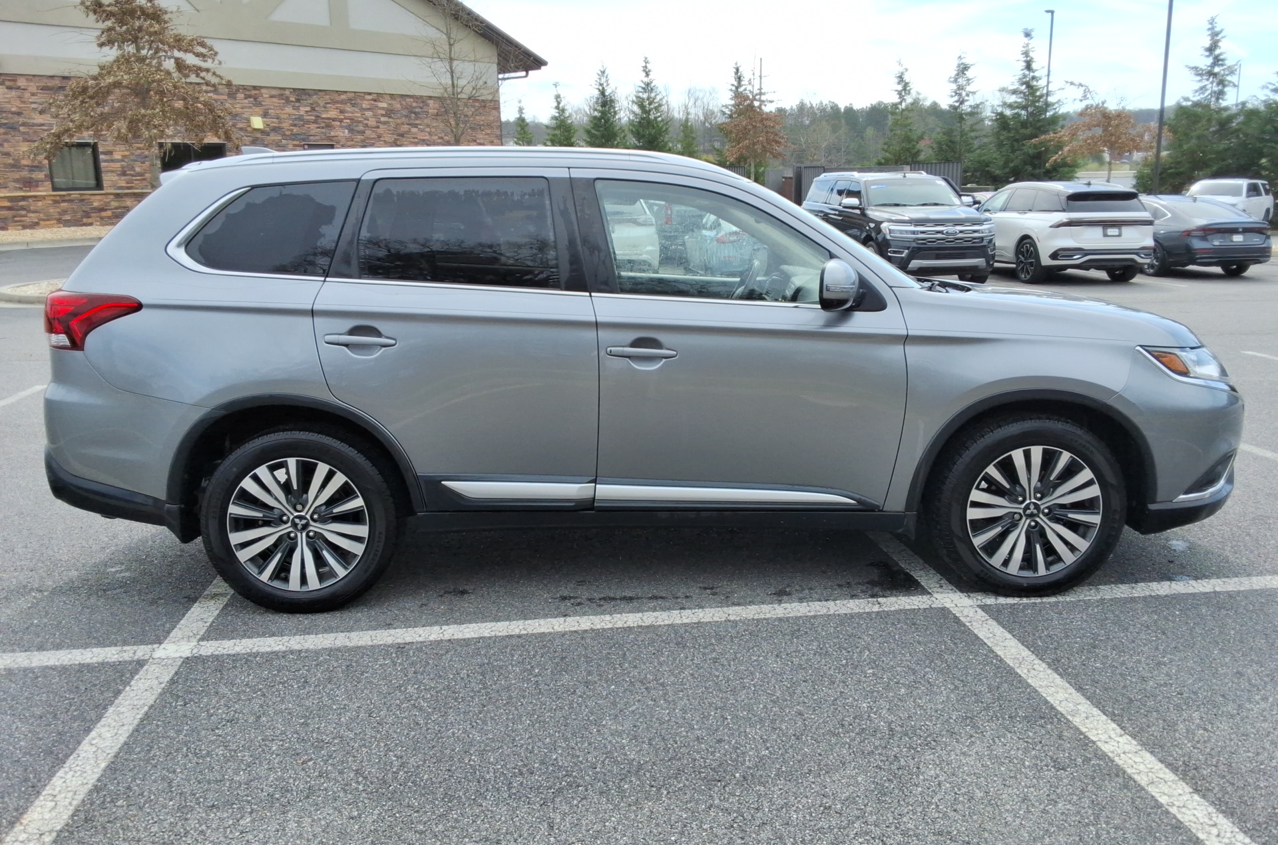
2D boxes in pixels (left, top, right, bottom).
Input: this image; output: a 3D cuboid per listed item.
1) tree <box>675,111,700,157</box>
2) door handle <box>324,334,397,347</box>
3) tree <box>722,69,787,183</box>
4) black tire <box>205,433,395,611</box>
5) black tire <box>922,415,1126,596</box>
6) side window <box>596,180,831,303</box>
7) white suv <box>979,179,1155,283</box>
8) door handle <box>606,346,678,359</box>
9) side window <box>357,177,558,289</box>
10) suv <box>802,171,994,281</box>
[{"bbox_3d":[2.105,-10.877,44.732,1.700,4.963,1.700,-1,12,0],"label":"tree"},{"bbox_3d":[-0.973,-0.291,3.632,0.256,0.045,0.050,-1,12,-1],"label":"door handle"},{"bbox_3d":[3.817,-9.064,34.675,2.300,5.290,2.300,0,12,6],"label":"tree"},{"bbox_3d":[-1.230,0.350,3.838,0.700,0.690,0.230,-1,12,0],"label":"black tire"},{"bbox_3d":[1.435,0.301,3.861,0.700,0.690,0.230,-2,12,-3],"label":"black tire"},{"bbox_3d":[0.279,-0.640,3.663,0.850,0.460,0.070,-1,-8,0],"label":"side window"},{"bbox_3d":[7.512,-3.563,19.232,1.980,1.720,4.880,-2,12,-6],"label":"white suv"},{"bbox_3d":[0.010,-0.244,3.580,0.250,0.040,0.050,1,12,-1],"label":"door handle"},{"bbox_3d":[-0.627,-0.661,3.617,0.700,0.400,0.060,-1,-4,-1],"label":"side window"},{"bbox_3d":[4.560,-3.620,18.980,2.080,1.930,5.330,-3,12,-8],"label":"suv"}]

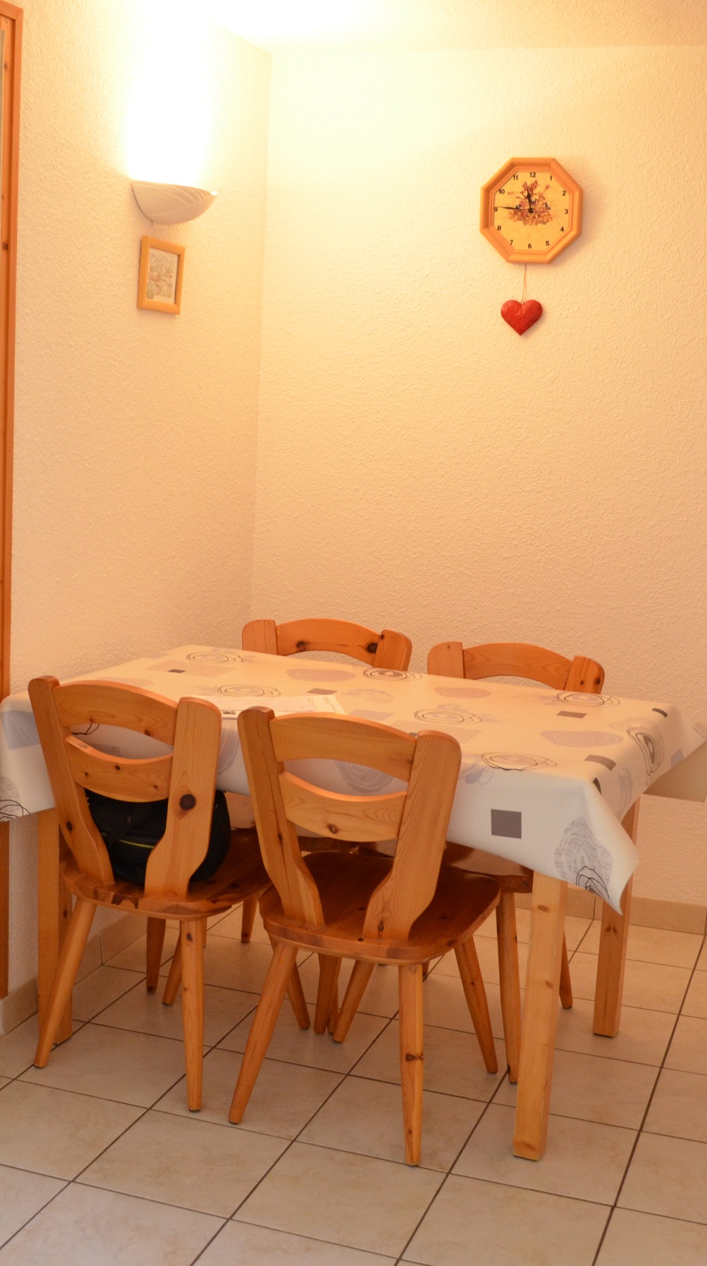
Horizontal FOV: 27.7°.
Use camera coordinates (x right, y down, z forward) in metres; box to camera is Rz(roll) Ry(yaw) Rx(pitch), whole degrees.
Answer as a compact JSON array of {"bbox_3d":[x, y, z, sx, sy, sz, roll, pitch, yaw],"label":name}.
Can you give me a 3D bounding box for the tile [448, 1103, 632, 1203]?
[{"bbox_3d":[0.363,0.973,2.668,0.300,0.010,0.298,5,9,19],"label":"tile"}]

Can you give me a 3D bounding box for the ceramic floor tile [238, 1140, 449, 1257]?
[{"bbox_3d":[-0.020,0.985,2.487,0.299,0.010,0.303,5,9,19],"label":"ceramic floor tile"}]

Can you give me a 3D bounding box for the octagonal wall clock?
[{"bbox_3d":[0.467,-1.109,3.758,0.272,0.272,0.040,5,9,19],"label":"octagonal wall clock"}]

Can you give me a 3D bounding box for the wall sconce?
[{"bbox_3d":[-0.401,-1.009,3.407,0.120,0.090,0.310,5,9,19],"label":"wall sconce"}]

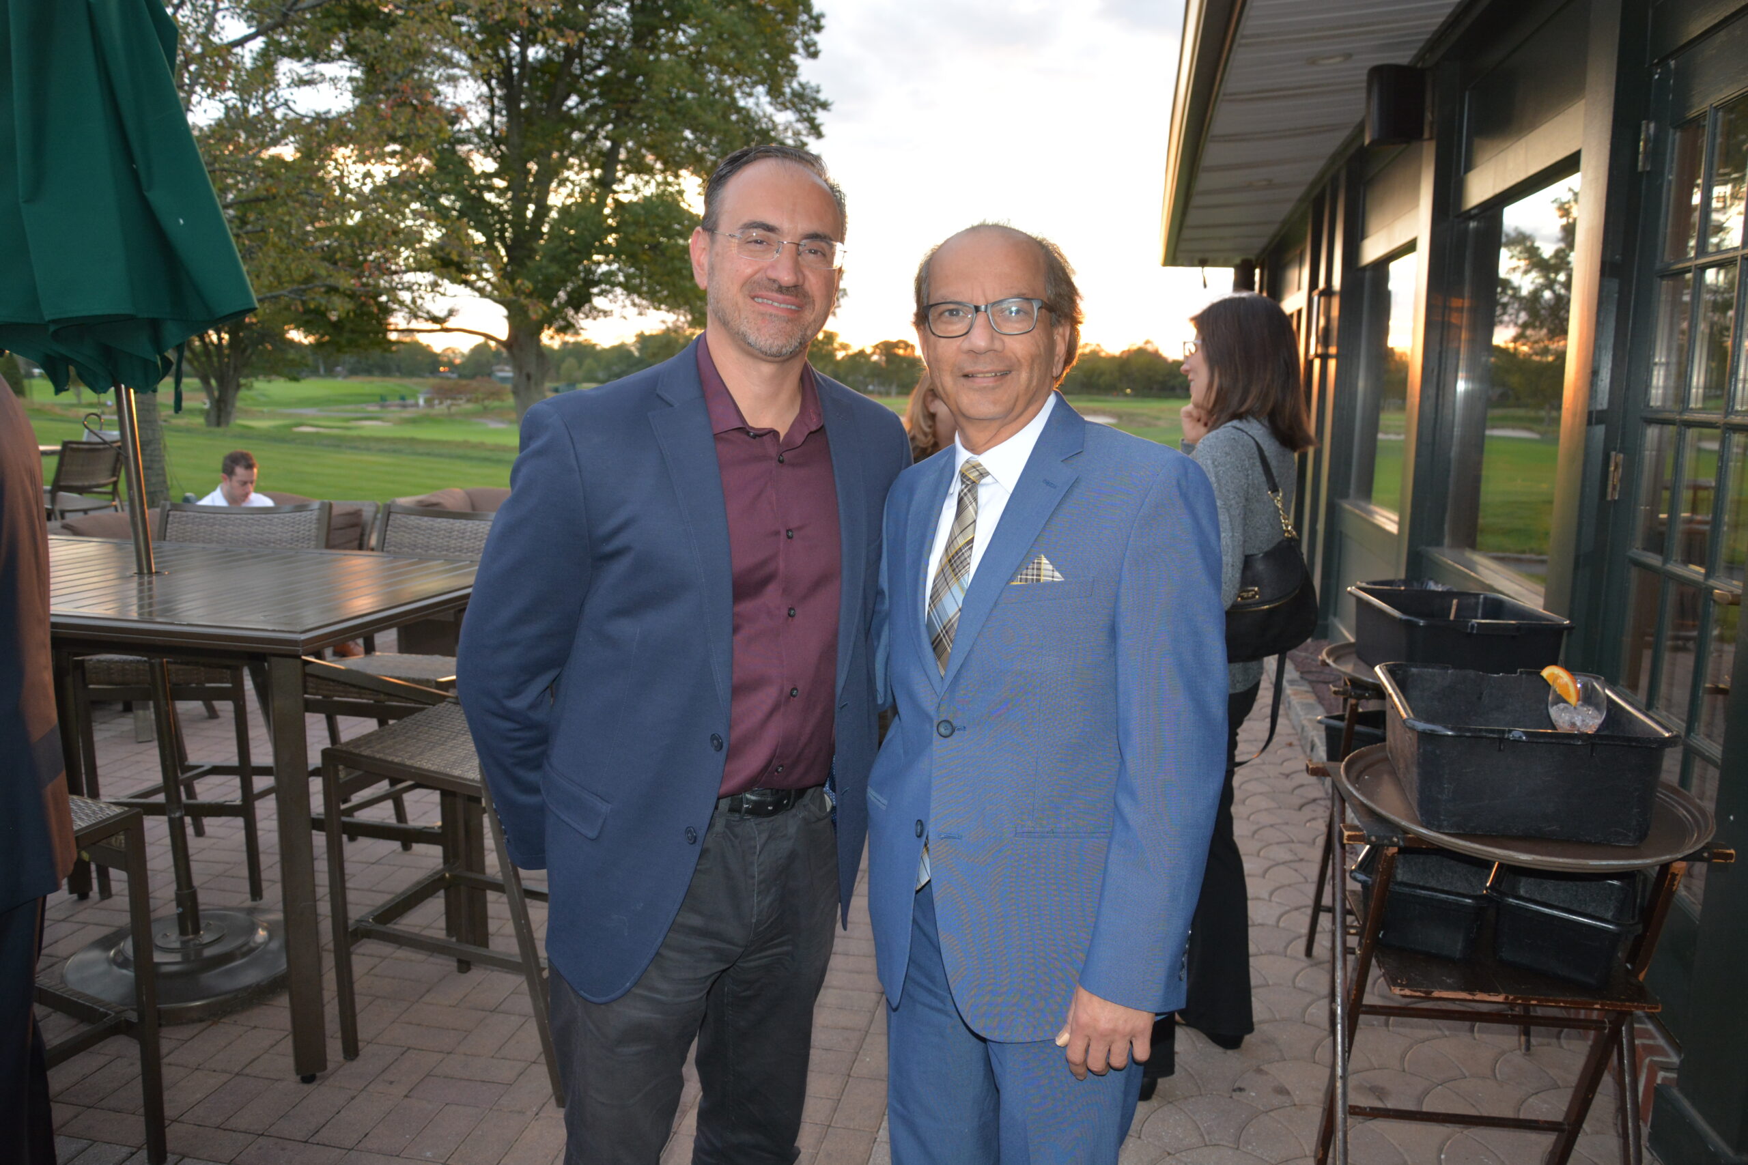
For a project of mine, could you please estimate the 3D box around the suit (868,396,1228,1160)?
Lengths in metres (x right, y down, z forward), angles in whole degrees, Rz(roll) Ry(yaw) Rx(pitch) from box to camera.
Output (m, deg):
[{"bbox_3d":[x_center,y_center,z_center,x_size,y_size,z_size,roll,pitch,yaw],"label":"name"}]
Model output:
[{"bbox_3d":[0.195,0.515,1.660,0.520,1.450,0.330,6,10,31],"label":"suit"}]

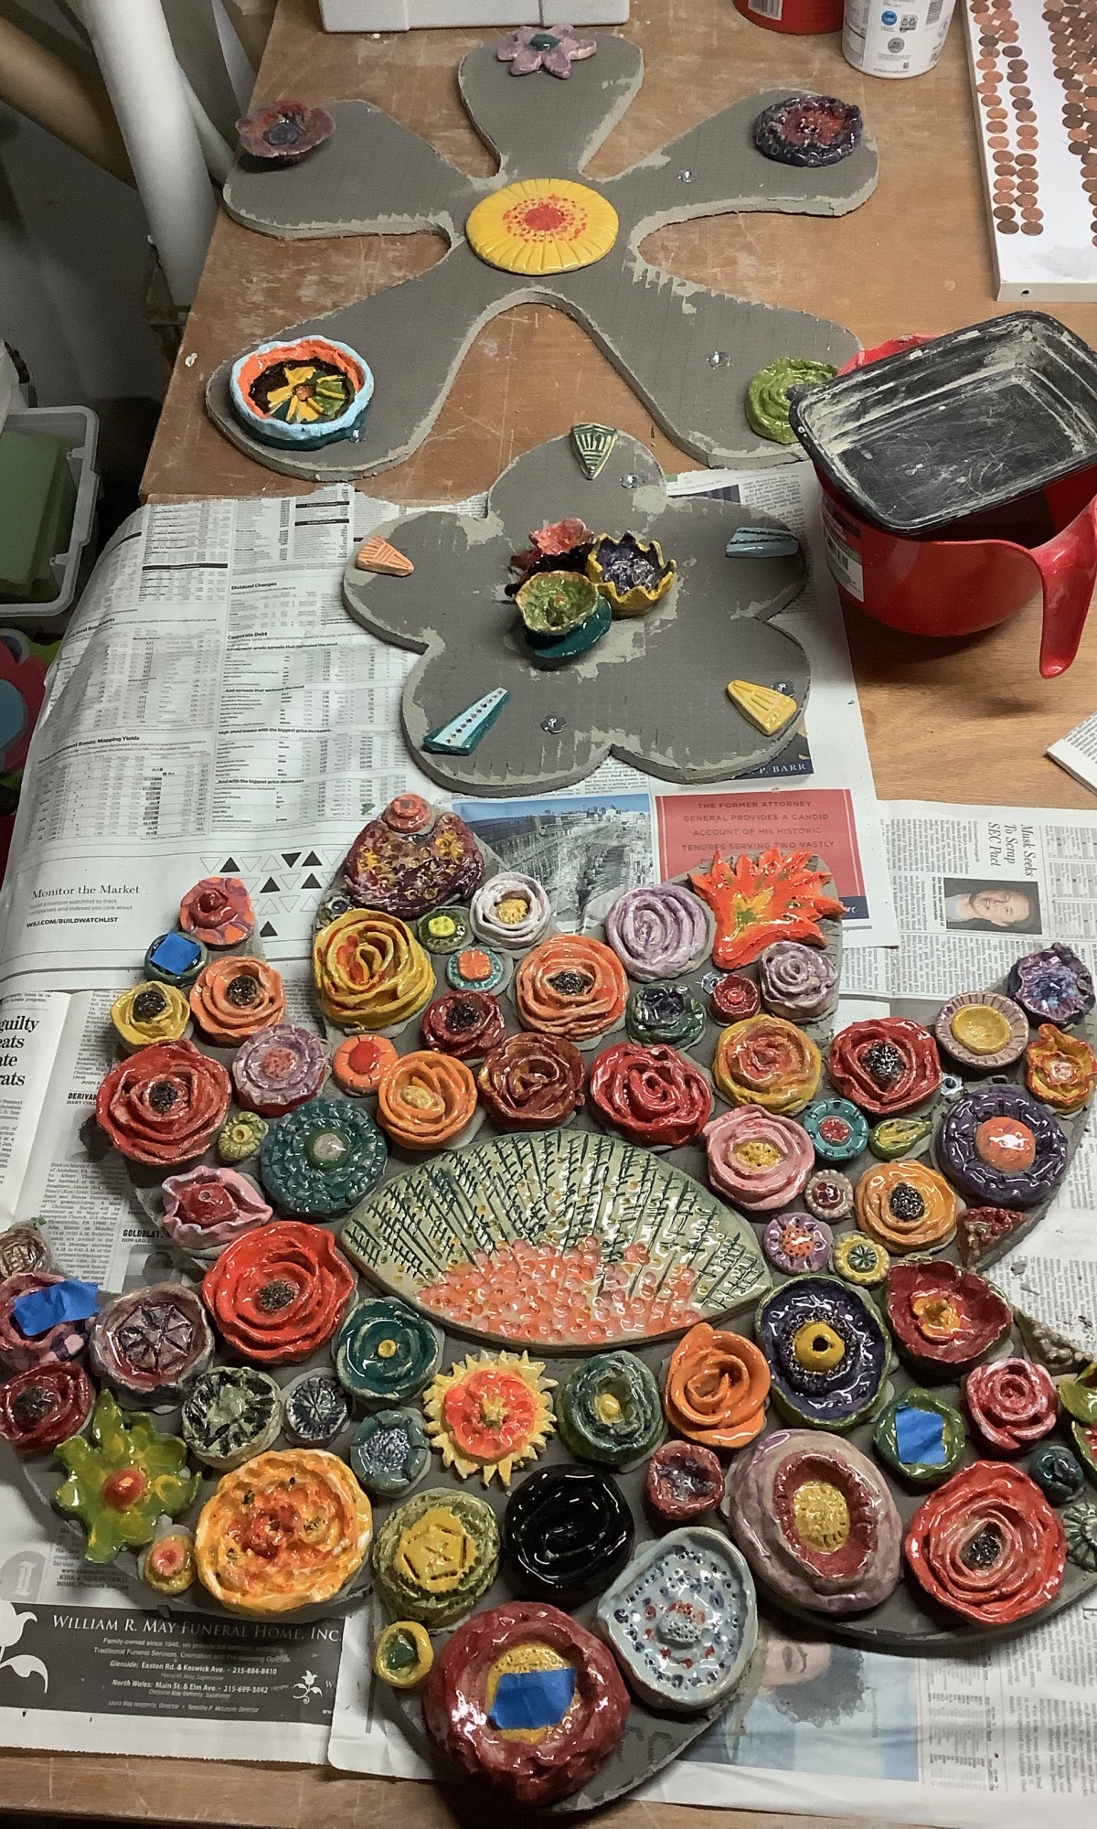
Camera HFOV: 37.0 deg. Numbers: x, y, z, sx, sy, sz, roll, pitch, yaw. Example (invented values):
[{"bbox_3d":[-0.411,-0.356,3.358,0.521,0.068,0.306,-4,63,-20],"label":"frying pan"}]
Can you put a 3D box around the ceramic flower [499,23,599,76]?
[{"bbox_3d":[-0.001,-0.852,1.612,0.095,0.015,0.088,-4,57,0],"label":"ceramic flower"}]

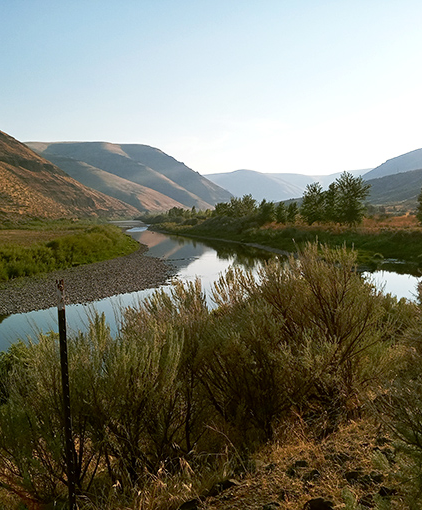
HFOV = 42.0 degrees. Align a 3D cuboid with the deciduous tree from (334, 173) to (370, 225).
[{"bbox_3d":[18.524,-7.265,72.000,5.000,7.100,4.900,0,5,0],"label":"deciduous tree"}]

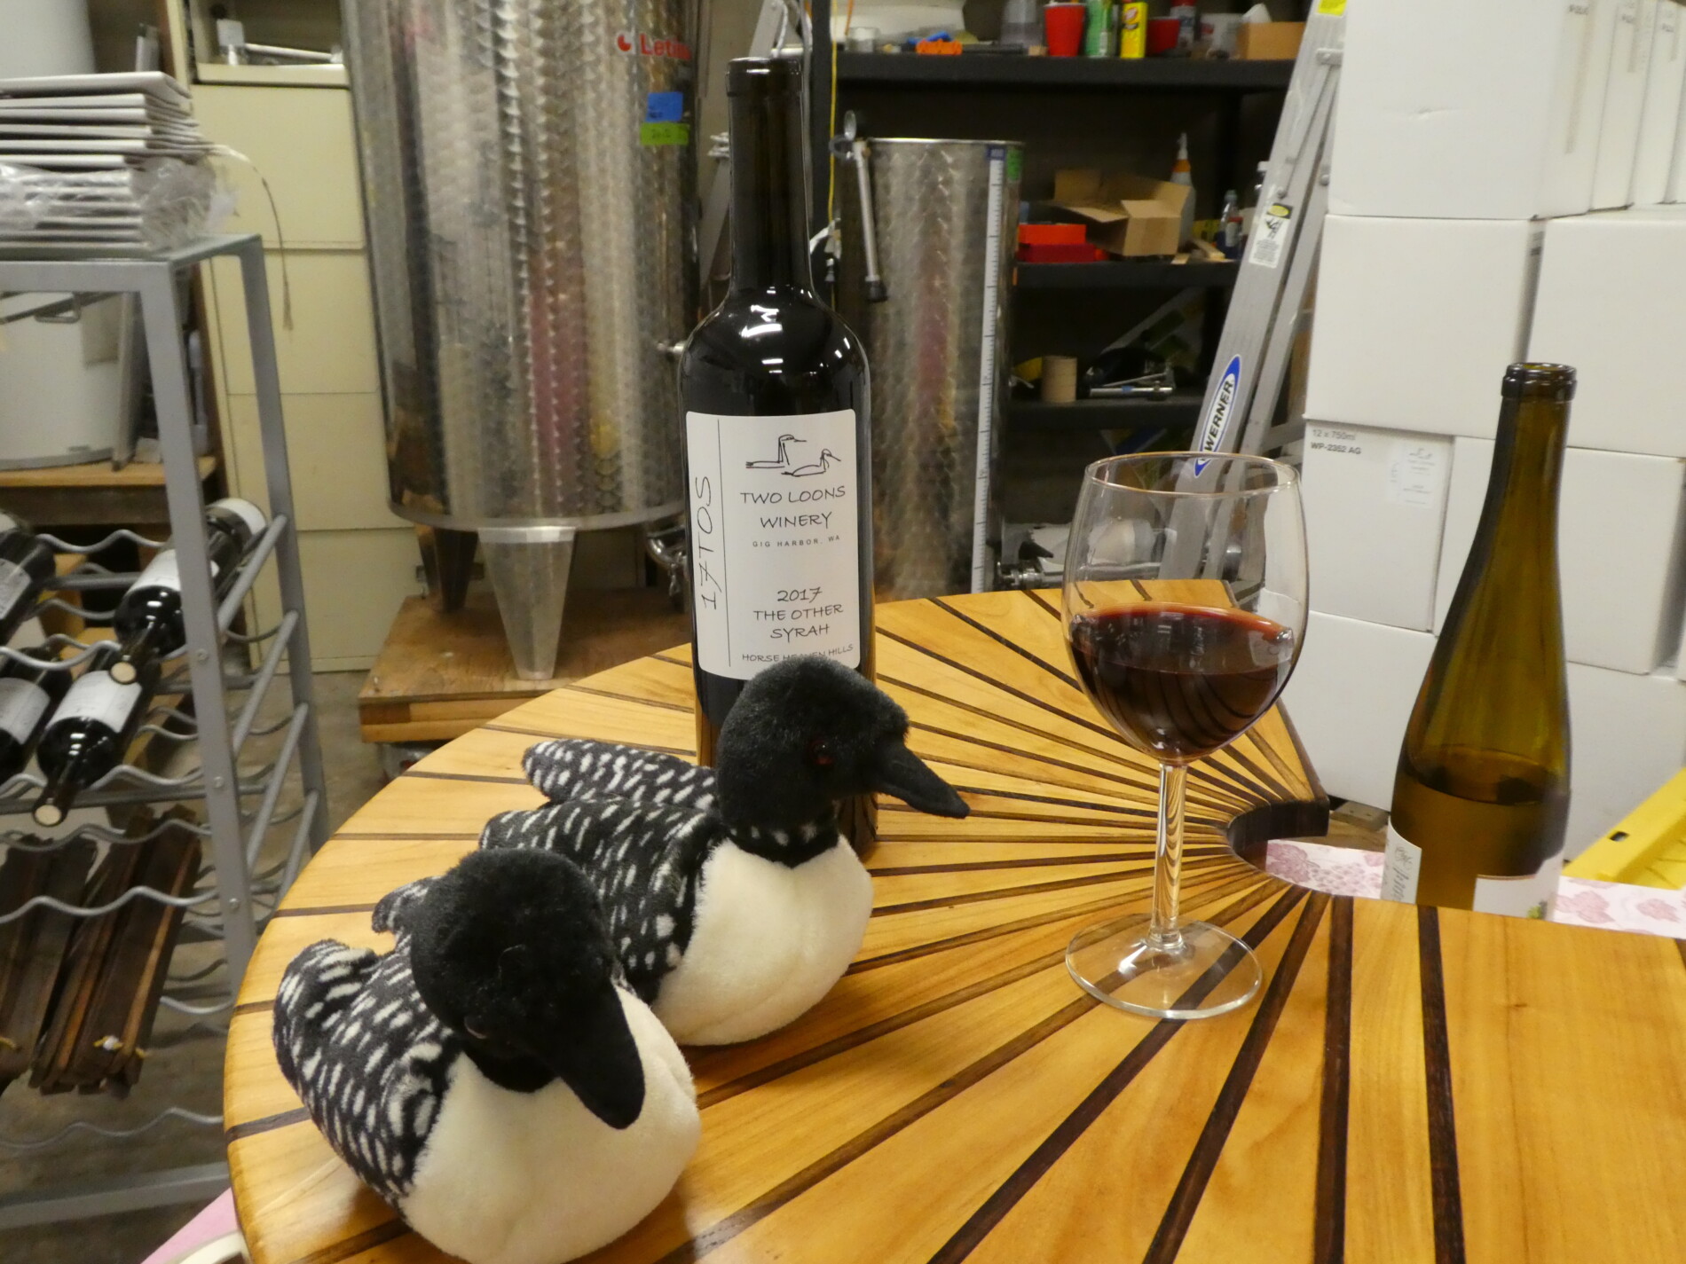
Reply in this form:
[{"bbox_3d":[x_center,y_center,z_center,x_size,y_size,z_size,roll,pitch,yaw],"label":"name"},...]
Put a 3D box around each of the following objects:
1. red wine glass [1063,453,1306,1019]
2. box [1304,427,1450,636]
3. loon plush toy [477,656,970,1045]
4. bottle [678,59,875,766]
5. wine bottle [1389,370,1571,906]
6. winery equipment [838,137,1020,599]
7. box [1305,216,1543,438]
[{"bbox_3d":[0.121,0.037,0.497,0.086,0.193,0.086,-1,18,0],"label":"red wine glass"},{"bbox_3d":[0.996,-0.217,2.434,0.244,0.336,0.310,14,24,39],"label":"box"},{"bbox_3d":[-0.062,0.065,0.510,0.198,0.137,0.096,13,23,36],"label":"loon plush toy"},{"bbox_3d":[-0.025,-0.048,0.544,0.074,0.331,0.074,1,18,7],"label":"bottle"},{"bbox_3d":[0.307,0.037,0.645,0.078,0.322,0.078,-14,22,-35],"label":"wine bottle"},{"bbox_3d":[0.169,-0.465,2.888,0.364,1.080,0.364,1,18,0],"label":"winery equipment"},{"bbox_3d":[0.993,-0.522,2.285,0.310,0.336,0.244,14,24,39],"label":"box"}]

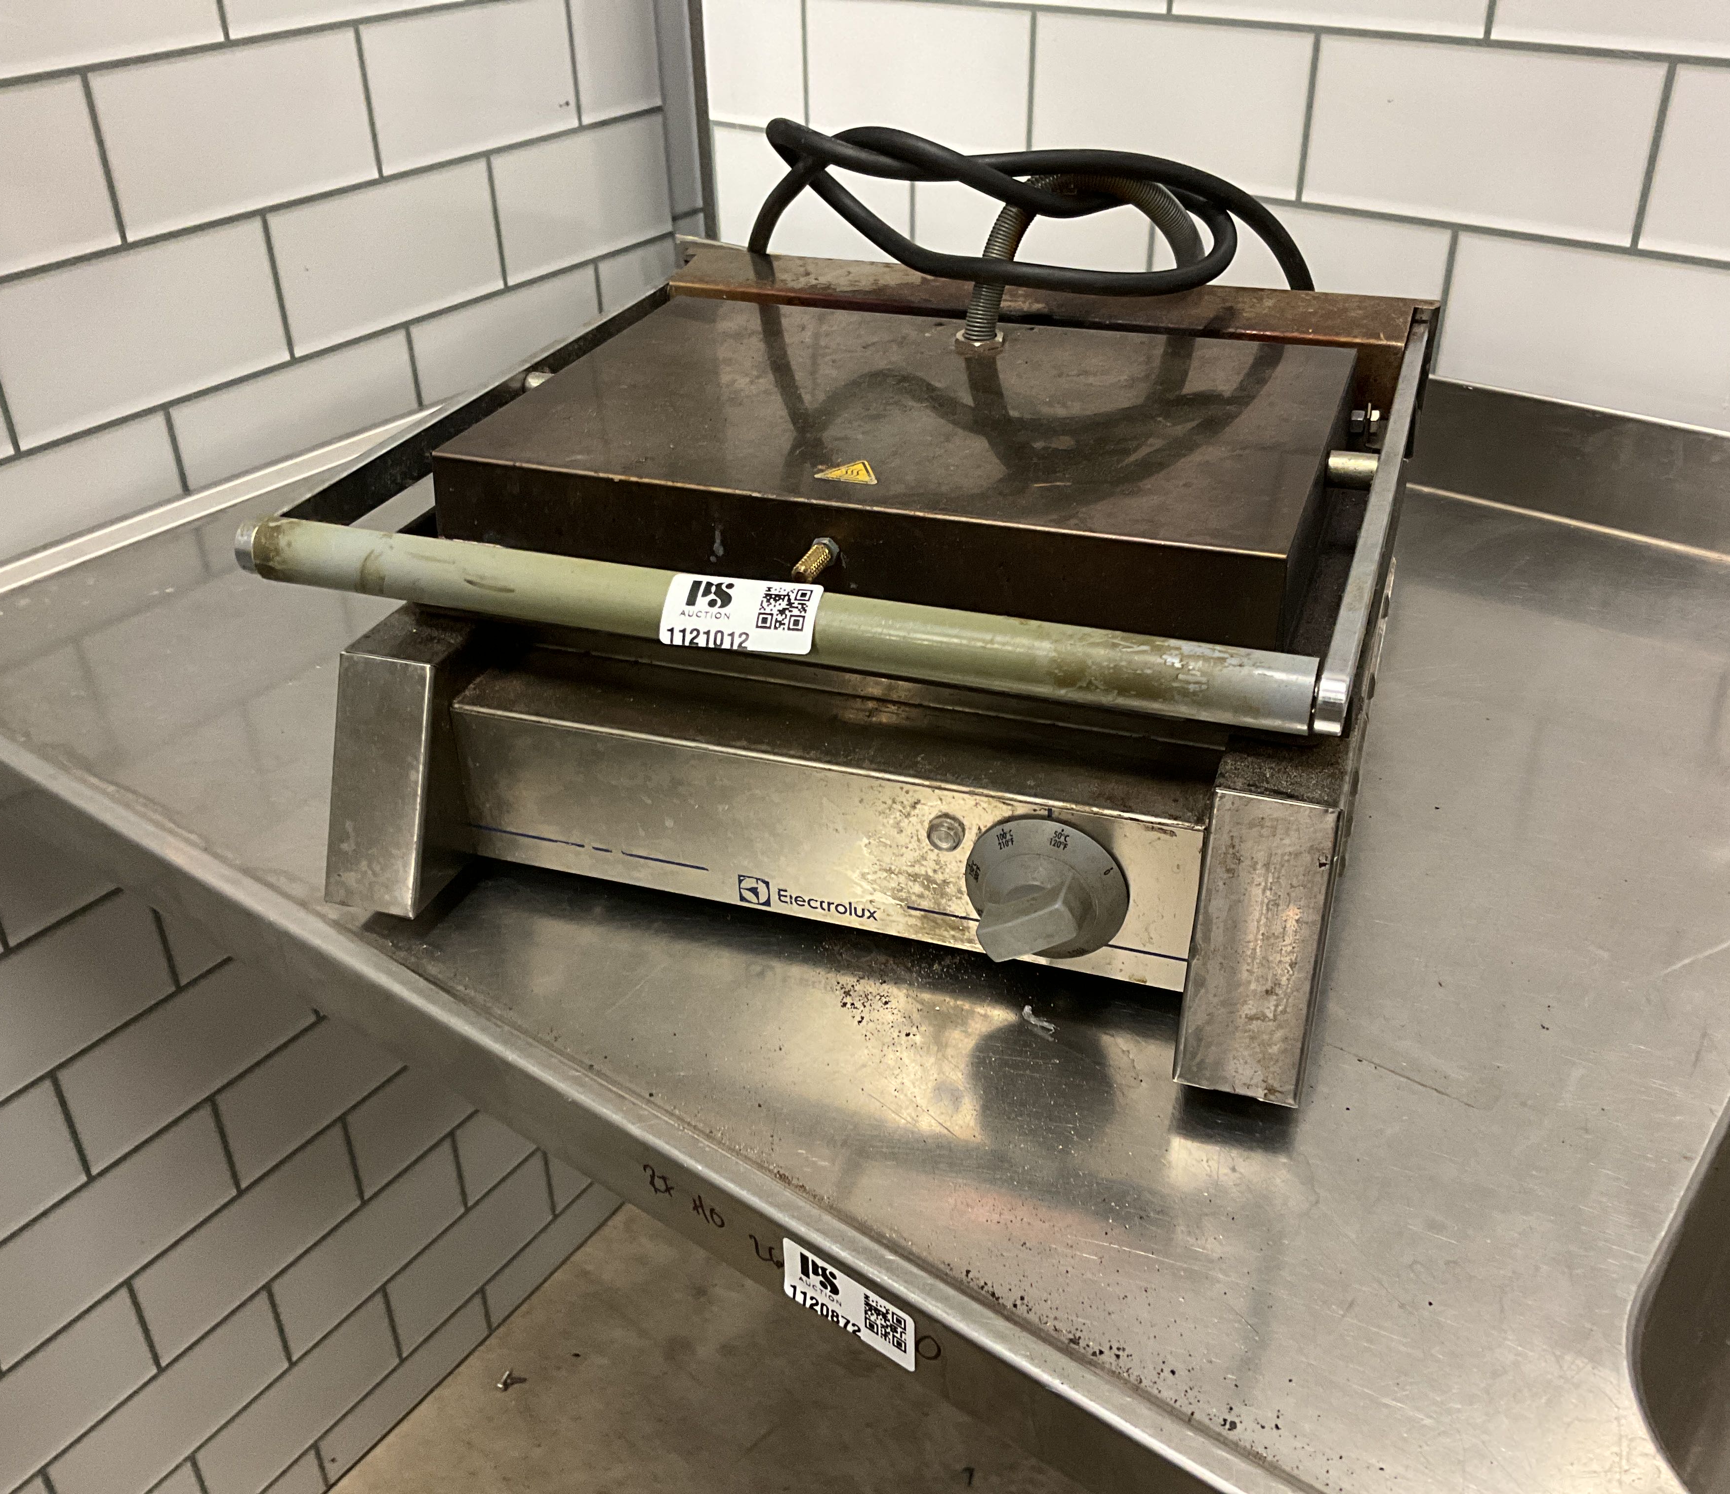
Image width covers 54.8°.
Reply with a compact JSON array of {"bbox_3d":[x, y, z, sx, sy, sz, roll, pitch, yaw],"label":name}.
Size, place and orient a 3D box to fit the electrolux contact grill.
[{"bbox_3d":[0.025,-0.105,0.715,0.394,0.263,0.418,9,32,17],"label":"electrolux contact grill"}]

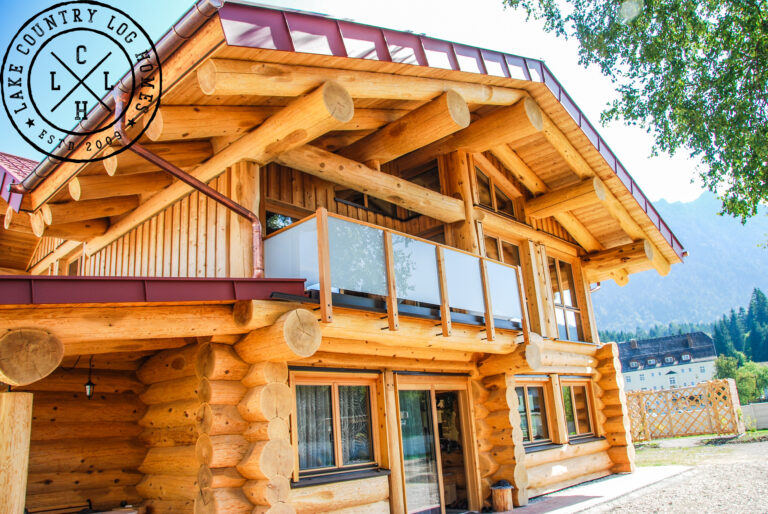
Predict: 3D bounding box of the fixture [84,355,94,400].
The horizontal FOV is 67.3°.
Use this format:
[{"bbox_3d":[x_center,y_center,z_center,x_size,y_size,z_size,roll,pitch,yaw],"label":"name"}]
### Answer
[{"bbox_3d":[-3.780,1.546,7.400,0.150,0.590,0.150,-18,-21,40],"label":"fixture"}]

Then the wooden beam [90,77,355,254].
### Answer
[{"bbox_3d":[-2.758,-0.944,8.130,5.952,0.451,0.422,-18,-21,38],"label":"wooden beam"}]

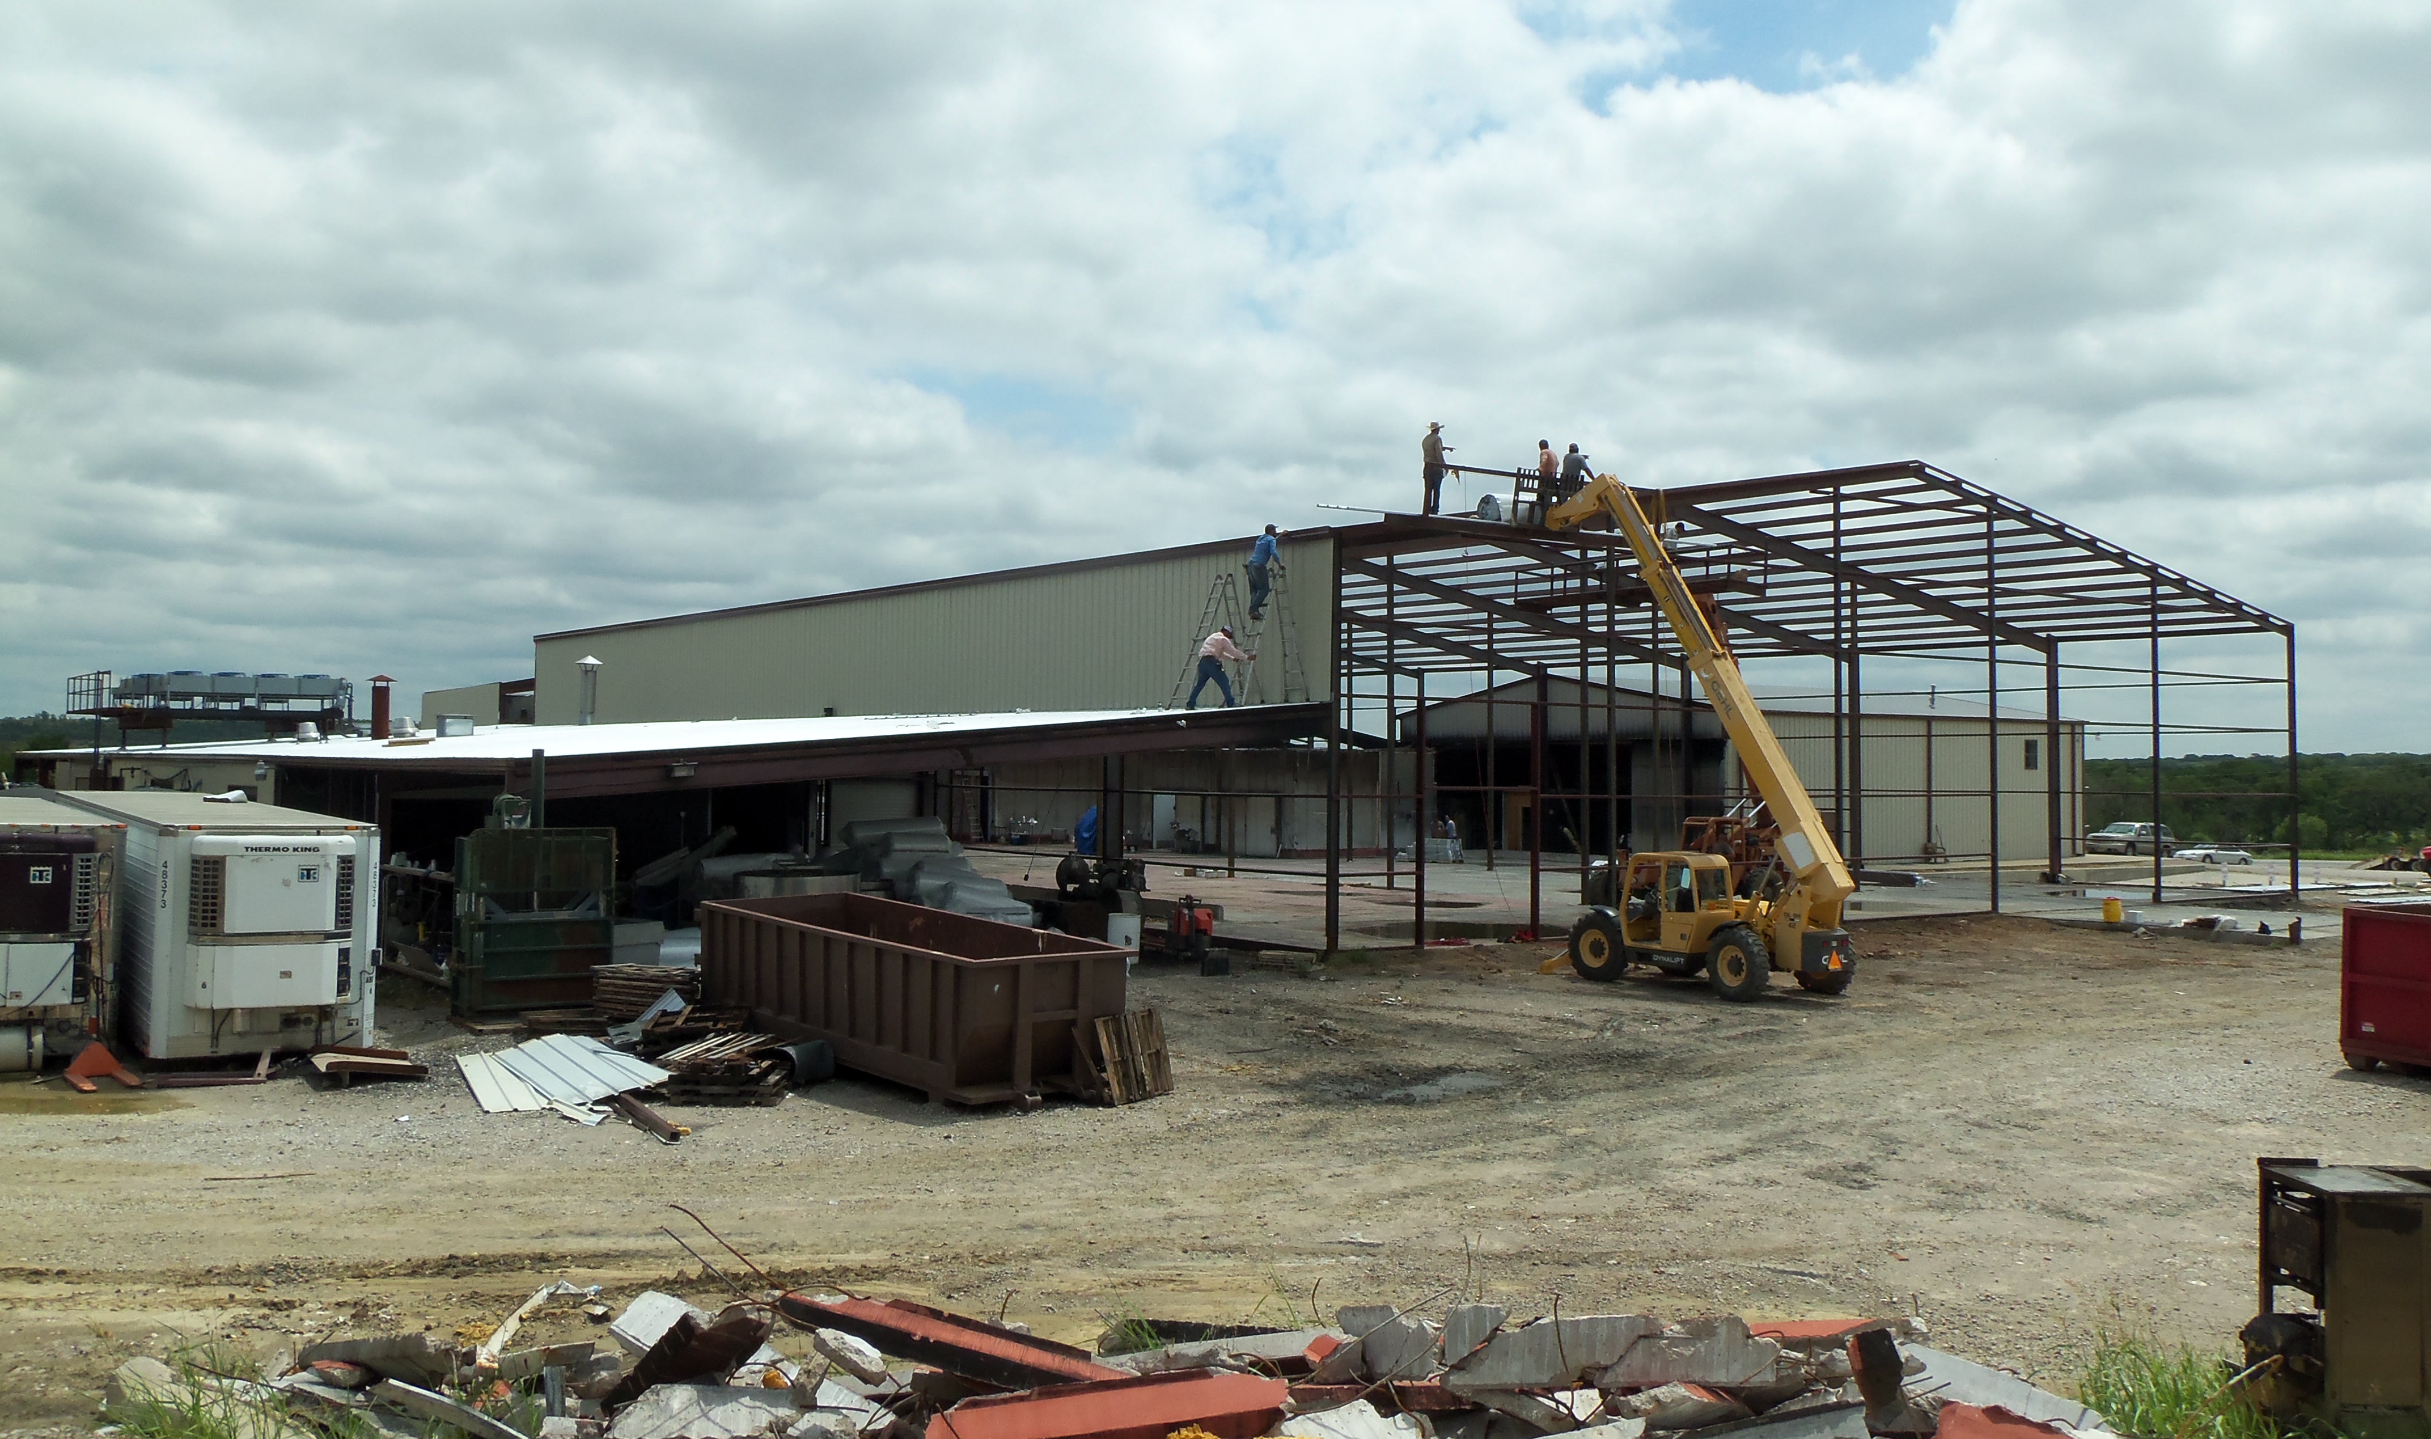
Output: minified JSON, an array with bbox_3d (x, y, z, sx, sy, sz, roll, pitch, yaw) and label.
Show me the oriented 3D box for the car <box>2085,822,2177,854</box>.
[{"bbox_3d":[51.349,6.730,114.000,5.100,1.900,2.000,1,-2,-33],"label":"car"}]

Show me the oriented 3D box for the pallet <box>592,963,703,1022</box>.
[{"bbox_3d":[-8.240,3.975,29.500,1.220,0.720,1.050,0,-2,16],"label":"pallet"}]

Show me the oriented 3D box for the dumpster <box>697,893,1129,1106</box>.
[{"bbox_3d":[-4.270,3.633,27.650,2.440,1.720,7.100,1,1,-41],"label":"dumpster"}]

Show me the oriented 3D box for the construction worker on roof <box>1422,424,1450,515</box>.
[{"bbox_3d":[4.317,-4.850,39.400,0.480,1.780,0.520,1,-2,-35],"label":"construction worker on roof"}]

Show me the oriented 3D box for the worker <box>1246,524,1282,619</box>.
[{"bbox_3d":[0.902,-2.689,37.200,0.580,1.740,0.520,2,-2,-37],"label":"worker"}]

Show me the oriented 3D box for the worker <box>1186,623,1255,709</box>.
[{"bbox_3d":[0.087,-0.954,37.200,1.050,1.520,0.600,1,-2,-25],"label":"worker"}]

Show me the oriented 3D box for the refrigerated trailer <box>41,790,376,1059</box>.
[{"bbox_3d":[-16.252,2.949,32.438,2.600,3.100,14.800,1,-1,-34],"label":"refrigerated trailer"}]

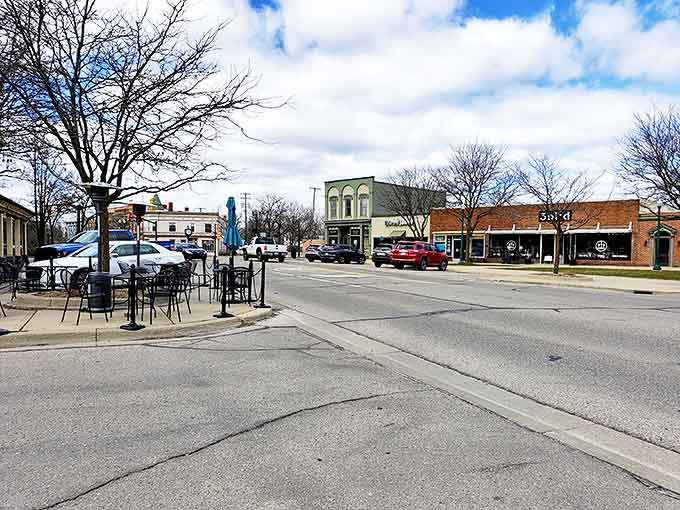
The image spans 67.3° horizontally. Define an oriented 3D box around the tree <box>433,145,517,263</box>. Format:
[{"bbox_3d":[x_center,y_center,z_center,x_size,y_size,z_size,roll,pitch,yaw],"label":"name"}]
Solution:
[{"bbox_3d":[9.933,-3.869,38.000,6.300,9.100,6.300,0,1,0],"label":"tree"}]

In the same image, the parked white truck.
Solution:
[{"bbox_3d":[-6.400,-0.489,43.000,2.030,1.950,5.800,1,1,-27],"label":"parked white truck"}]

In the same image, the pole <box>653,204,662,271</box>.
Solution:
[{"bbox_3d":[20.282,-1.188,32.457,0.460,4.300,0.460,1,1,0],"label":"pole"}]

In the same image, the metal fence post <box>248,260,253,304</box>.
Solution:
[{"bbox_3d":[-2.011,0.624,11.500,0.090,0.990,0.090,0,1,0],"label":"metal fence post"}]

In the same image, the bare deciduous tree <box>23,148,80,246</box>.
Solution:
[{"bbox_3d":[-21.467,-3.869,38.000,4.100,8.100,4.100,1,1,0],"label":"bare deciduous tree"}]

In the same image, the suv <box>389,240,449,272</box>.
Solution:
[{"bbox_3d":[5.309,0.046,33.600,1.920,1.800,4.800,1,1,33],"label":"suv"}]

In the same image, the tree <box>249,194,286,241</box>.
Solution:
[{"bbox_3d":[-10.647,-4.773,75.000,5.600,8.300,5.600,0,1,0],"label":"tree"}]

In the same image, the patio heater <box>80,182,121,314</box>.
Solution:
[{"bbox_3d":[-4.508,-0.143,9.626,0.820,2.400,0.820,1,1,0],"label":"patio heater"}]

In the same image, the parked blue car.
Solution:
[{"bbox_3d":[-9.433,0.020,20.900,1.970,1.870,5.400,1,1,39],"label":"parked blue car"}]

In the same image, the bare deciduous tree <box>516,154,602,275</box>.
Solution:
[{"bbox_3d":[11.605,-2.157,27.000,4.500,6.300,4.500,0,1,0],"label":"bare deciduous tree"}]

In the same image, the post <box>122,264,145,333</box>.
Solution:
[{"bbox_3d":[-3.185,0.646,7.870,0.370,0.970,0.370,1,1,0],"label":"post"}]

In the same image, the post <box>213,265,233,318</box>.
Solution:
[{"bbox_3d":[-2.076,0.625,9.190,0.370,0.970,0.370,1,1,0],"label":"post"}]

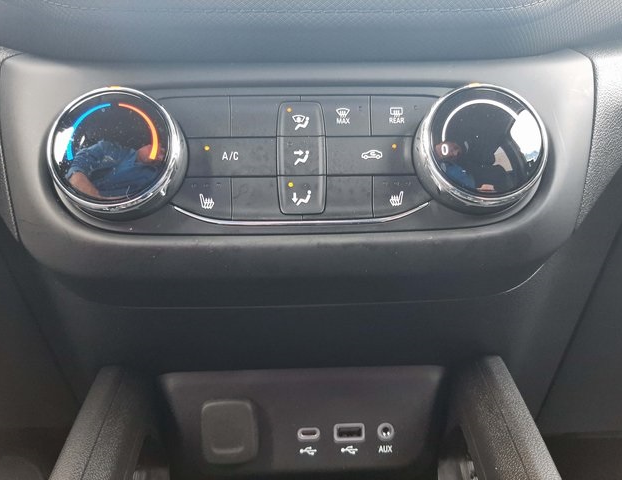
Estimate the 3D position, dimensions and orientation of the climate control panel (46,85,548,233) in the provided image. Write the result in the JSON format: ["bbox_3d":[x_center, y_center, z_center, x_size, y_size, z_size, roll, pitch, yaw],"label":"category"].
[{"bbox_3d":[-0.006,-0.035,0.213,0.213,0.064,0.032,-1,-7,-1],"label":"climate control panel"}]

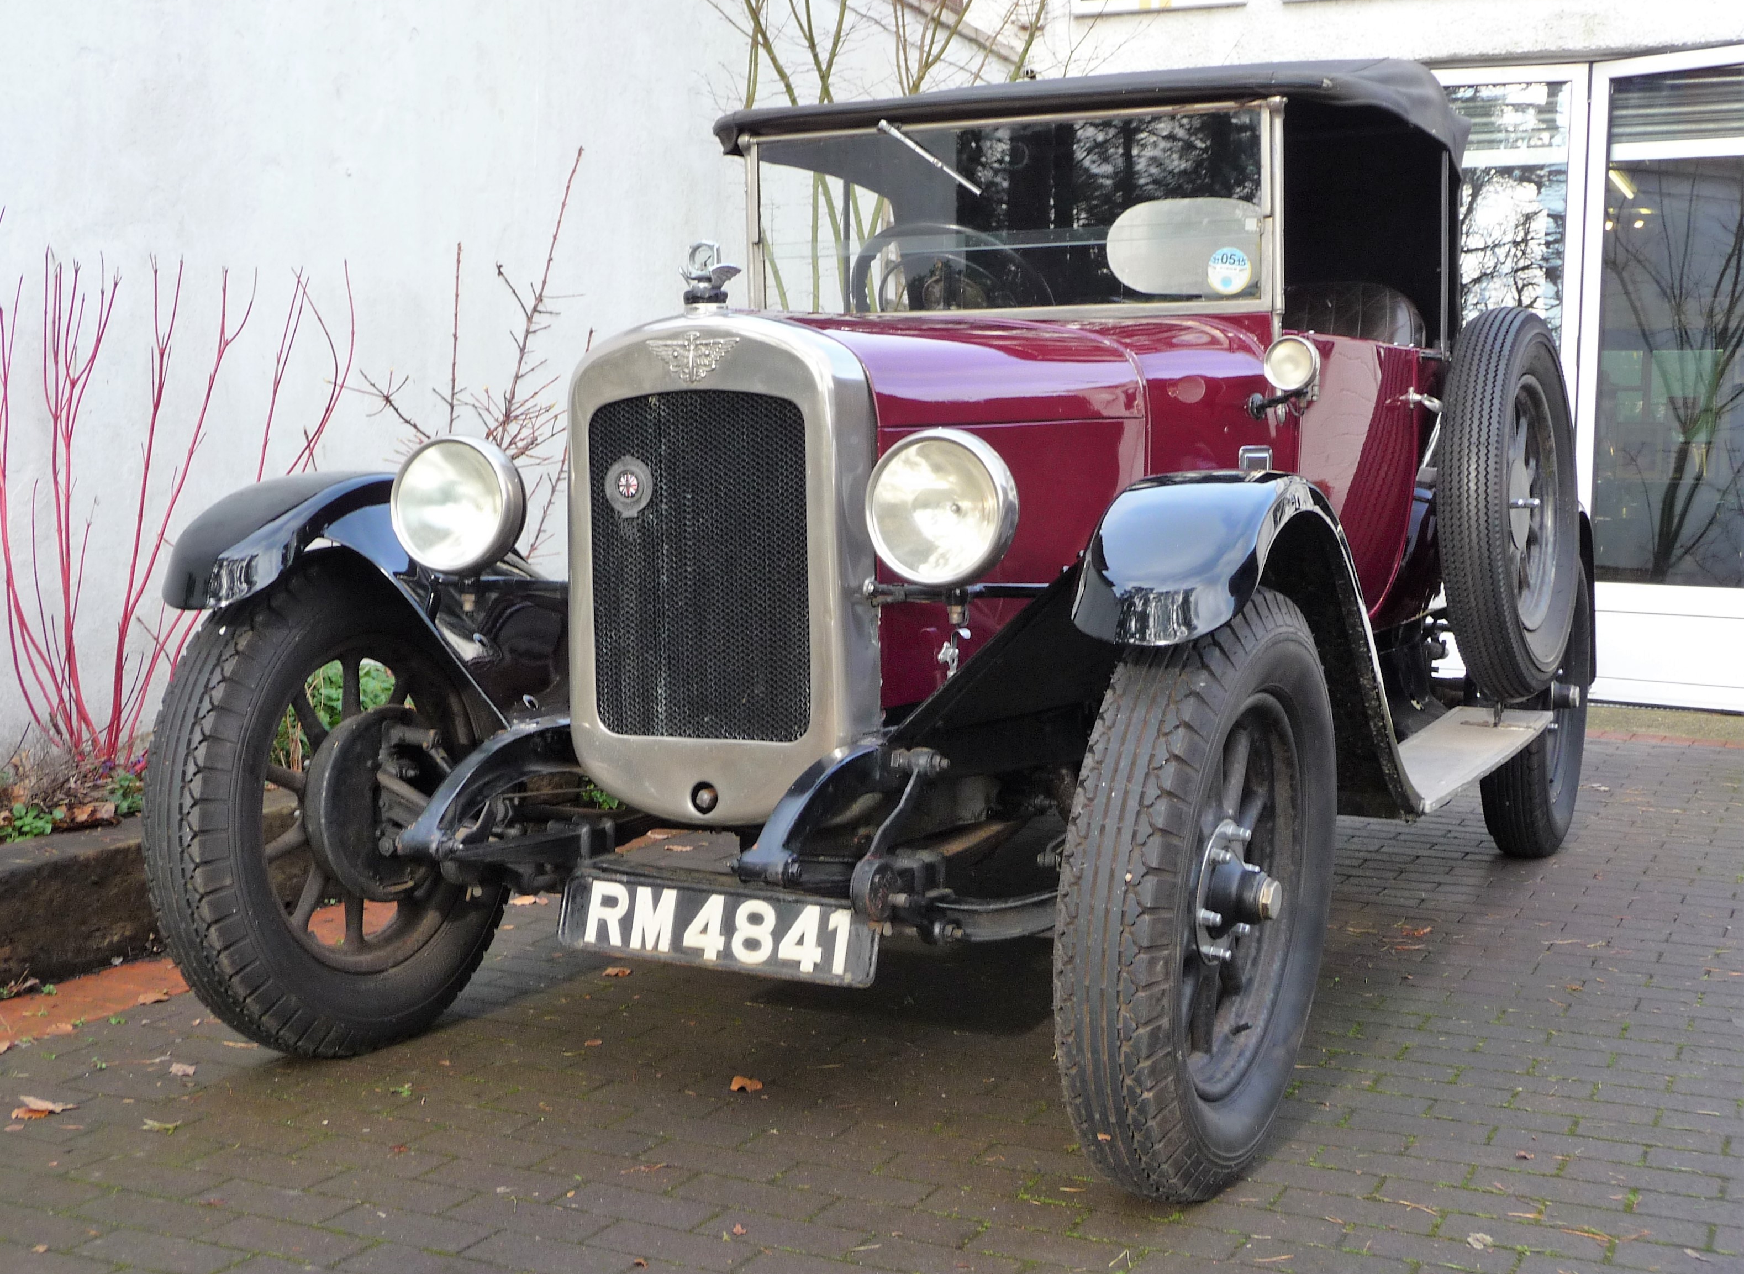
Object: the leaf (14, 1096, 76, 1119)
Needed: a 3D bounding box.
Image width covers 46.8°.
[{"bbox_3d":[-1.195,0.678,2.905,0.090,0.026,0.060,0,4,-6],"label":"leaf"}]

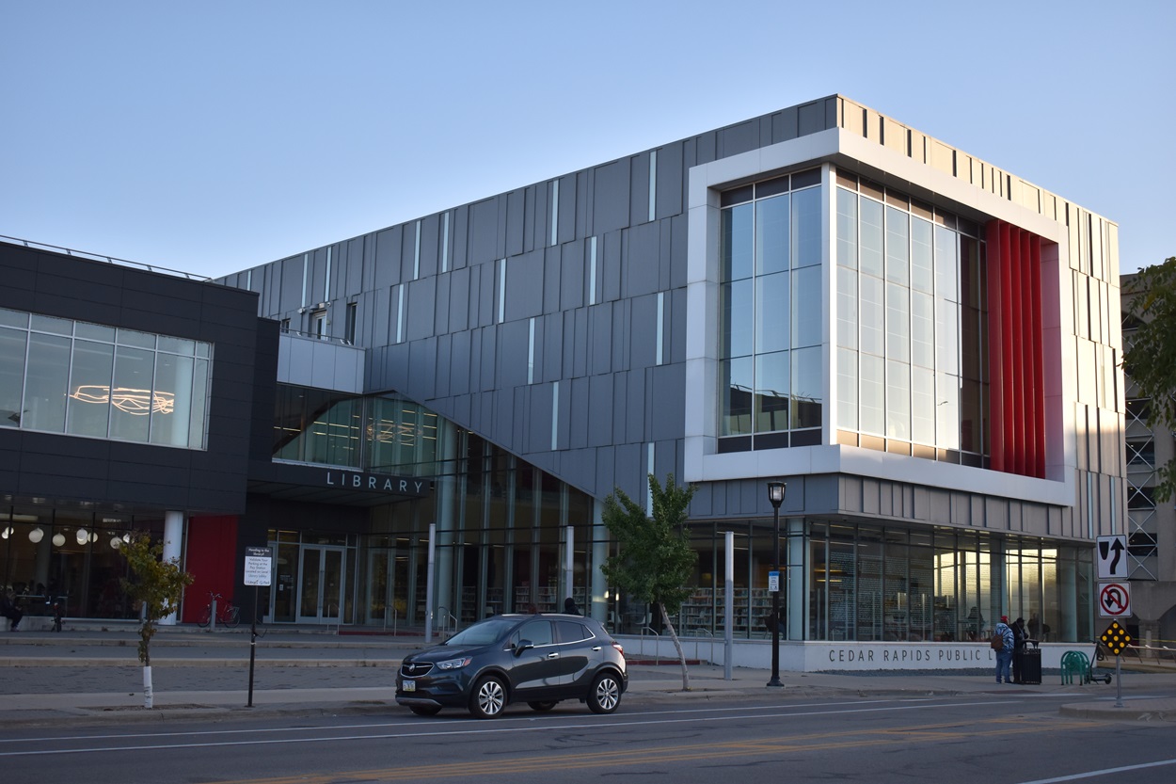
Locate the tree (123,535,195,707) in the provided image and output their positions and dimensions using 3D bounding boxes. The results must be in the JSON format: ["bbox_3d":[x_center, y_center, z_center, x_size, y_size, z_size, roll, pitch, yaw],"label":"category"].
[{"bbox_3d":[-6.252,3.334,20.400,1.070,2.500,1.050,1,-9,0],"label":"tree"}]

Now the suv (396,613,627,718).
[{"bbox_3d":[-1.180,4.450,23.100,4.270,1.660,1.800,10,-12,-44],"label":"suv"}]

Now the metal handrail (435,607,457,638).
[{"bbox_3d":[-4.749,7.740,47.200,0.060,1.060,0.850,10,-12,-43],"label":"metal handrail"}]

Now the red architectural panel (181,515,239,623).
[{"bbox_3d":[-13.222,6.230,49.300,0.200,3.740,3.500,10,-12,-44],"label":"red architectural panel"}]

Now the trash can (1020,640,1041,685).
[{"bbox_3d":[11.660,7.089,36.937,0.530,1.140,0.530,1,-9,0],"label":"trash can"}]

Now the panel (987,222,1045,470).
[{"bbox_3d":[13.960,-1.335,45.722,2.800,8.100,0.500,10,-12,-44],"label":"panel"}]

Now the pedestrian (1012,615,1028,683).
[{"bbox_3d":[11.385,6.839,37.189,0.470,1.700,0.500,-1,-9,17],"label":"pedestrian"}]

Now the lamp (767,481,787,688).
[{"bbox_3d":[4.248,4.290,31.607,0.450,4.570,0.450,1,-9,0],"label":"lamp"}]

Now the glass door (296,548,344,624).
[{"bbox_3d":[-9.846,7.142,52.021,2.030,2.800,0.120,10,-12,-44],"label":"glass door"}]

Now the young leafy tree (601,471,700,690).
[{"bbox_3d":[1.257,3.957,29.100,1.980,4.470,1.900,1,-9,0],"label":"young leafy tree"}]

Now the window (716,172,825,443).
[{"bbox_3d":[5.325,-2.297,41.158,0.200,8.100,3.800,10,-12,-44],"label":"window"}]

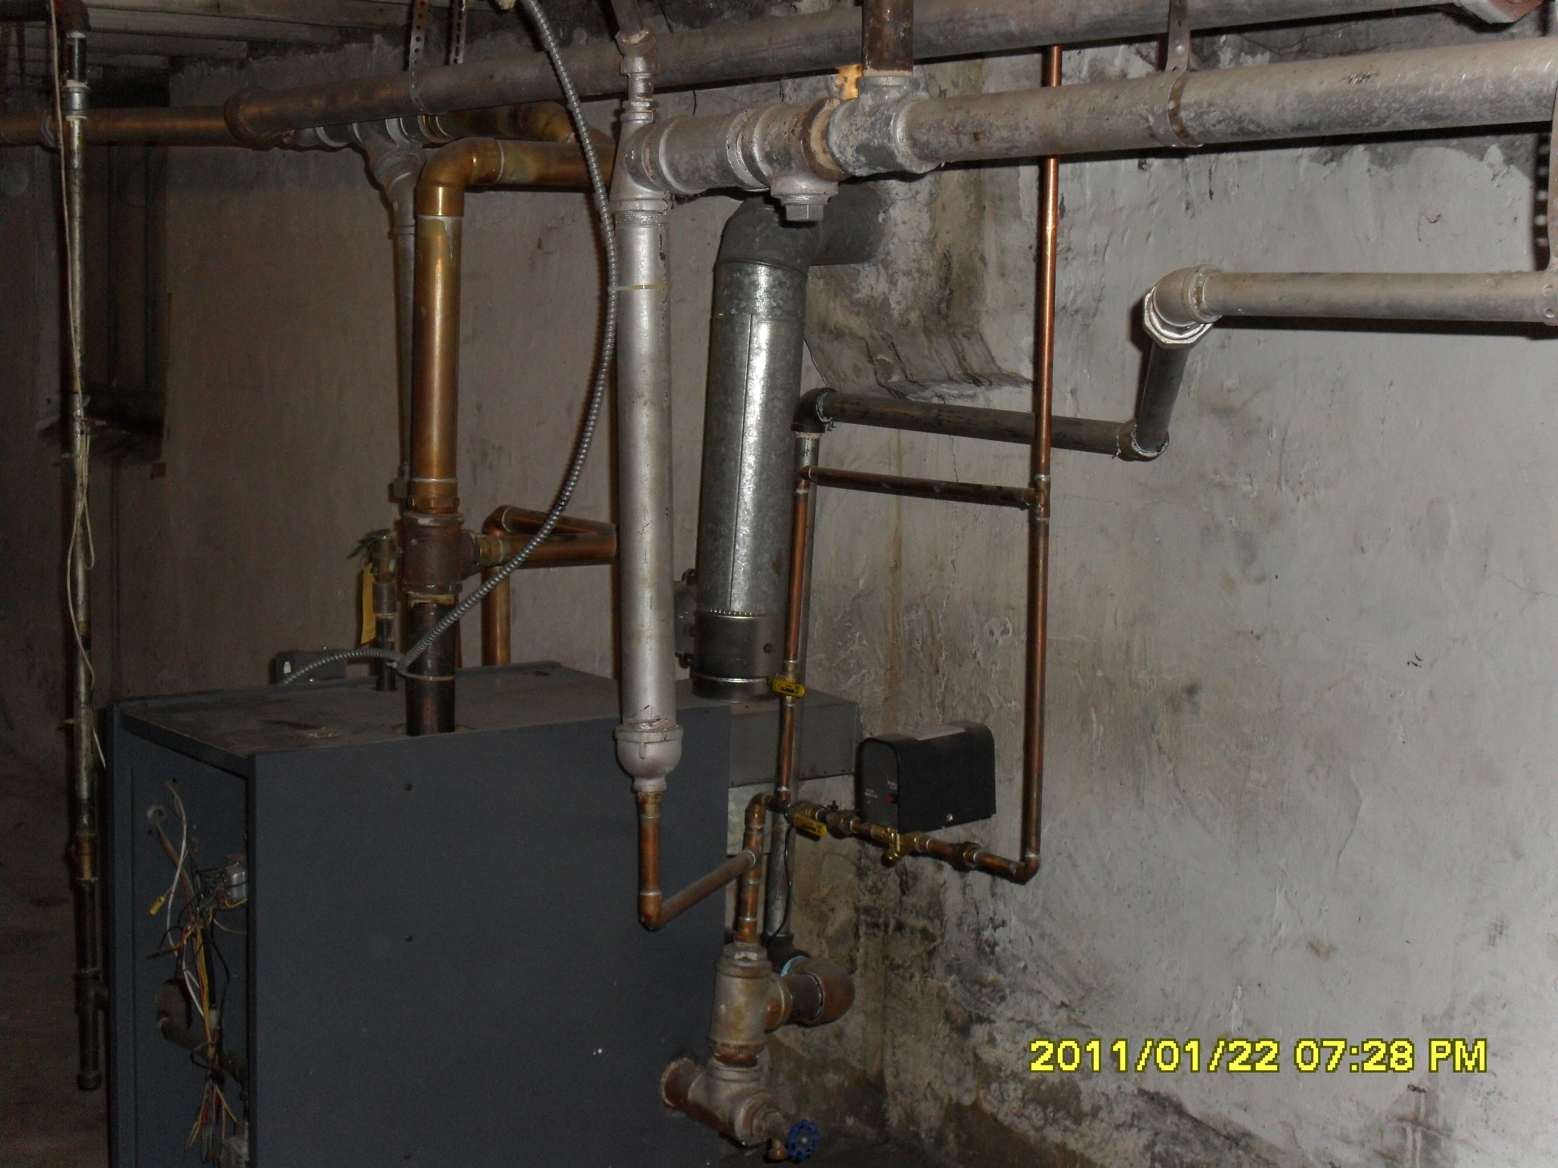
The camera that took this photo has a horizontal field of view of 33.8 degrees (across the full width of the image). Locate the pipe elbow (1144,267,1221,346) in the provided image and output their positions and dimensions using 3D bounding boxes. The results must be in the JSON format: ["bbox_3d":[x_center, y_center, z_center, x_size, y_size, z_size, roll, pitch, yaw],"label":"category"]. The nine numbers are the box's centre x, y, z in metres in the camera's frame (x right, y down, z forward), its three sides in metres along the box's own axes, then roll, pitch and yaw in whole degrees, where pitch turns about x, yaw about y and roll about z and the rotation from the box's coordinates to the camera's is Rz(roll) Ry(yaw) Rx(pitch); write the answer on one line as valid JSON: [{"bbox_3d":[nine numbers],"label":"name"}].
[{"bbox_3d":[0.332,-0.231,2.120,0.060,0.064,0.075,-4,8,-35],"label":"pipe elbow"}]

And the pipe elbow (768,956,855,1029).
[{"bbox_3d":[0.051,0.547,3.420,0.108,0.080,0.080,-4,8,-35],"label":"pipe elbow"}]

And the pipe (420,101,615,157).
[{"bbox_3d":[-0.392,-0.649,3.666,0.085,0.075,0.454,-4,8,-35],"label":"pipe"}]

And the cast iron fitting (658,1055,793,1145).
[{"bbox_3d":[-0.068,0.668,3.374,0.077,0.100,0.216,-4,8,-35],"label":"cast iron fitting"}]

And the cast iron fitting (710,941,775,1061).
[{"bbox_3d":[-0.042,0.540,3.332,0.094,0.142,0.076,-4,8,-35],"label":"cast iron fitting"}]

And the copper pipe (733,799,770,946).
[{"bbox_3d":[-0.036,0.369,3.308,0.032,0.190,0.032,-2,8,-35],"label":"copper pipe"}]

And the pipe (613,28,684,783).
[{"bbox_3d":[-0.152,-0.180,2.885,0.080,0.825,0.080,-1,6,0],"label":"pipe"}]

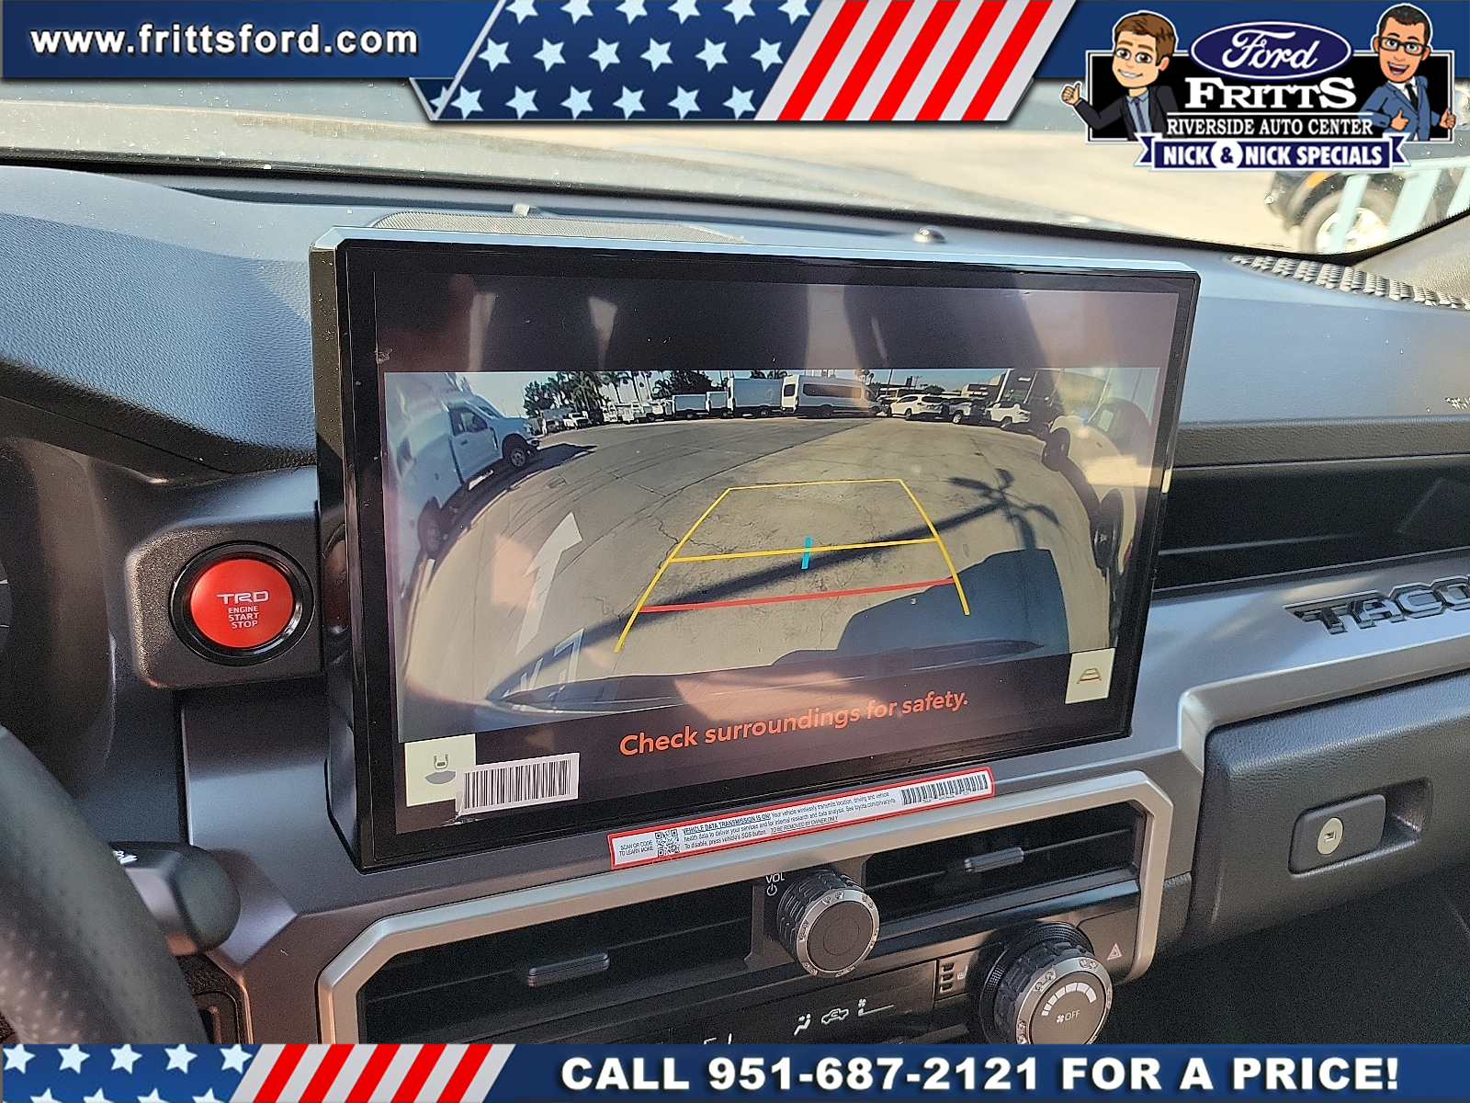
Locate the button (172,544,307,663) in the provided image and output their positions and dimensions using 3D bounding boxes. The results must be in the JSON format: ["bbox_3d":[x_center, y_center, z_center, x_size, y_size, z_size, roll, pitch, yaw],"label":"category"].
[{"bbox_3d":[-0.156,0.015,0.349,0.041,0.041,0.014,-4,18,-23],"label":"button"}]

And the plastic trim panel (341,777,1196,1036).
[{"bbox_3d":[0.025,0.158,0.447,0.363,0.109,0.028,-4,14,-23],"label":"plastic trim panel"}]

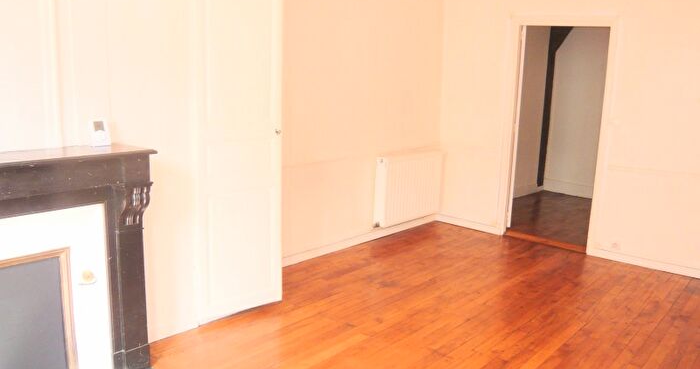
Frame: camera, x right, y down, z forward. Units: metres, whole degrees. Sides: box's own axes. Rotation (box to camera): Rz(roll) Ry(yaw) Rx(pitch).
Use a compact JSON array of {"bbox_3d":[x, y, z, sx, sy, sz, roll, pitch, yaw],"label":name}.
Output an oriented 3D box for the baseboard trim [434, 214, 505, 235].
[{"bbox_3d":[1.178,0.394,5.705,0.755,0.075,0.018,11,13,43],"label":"baseboard trim"}]

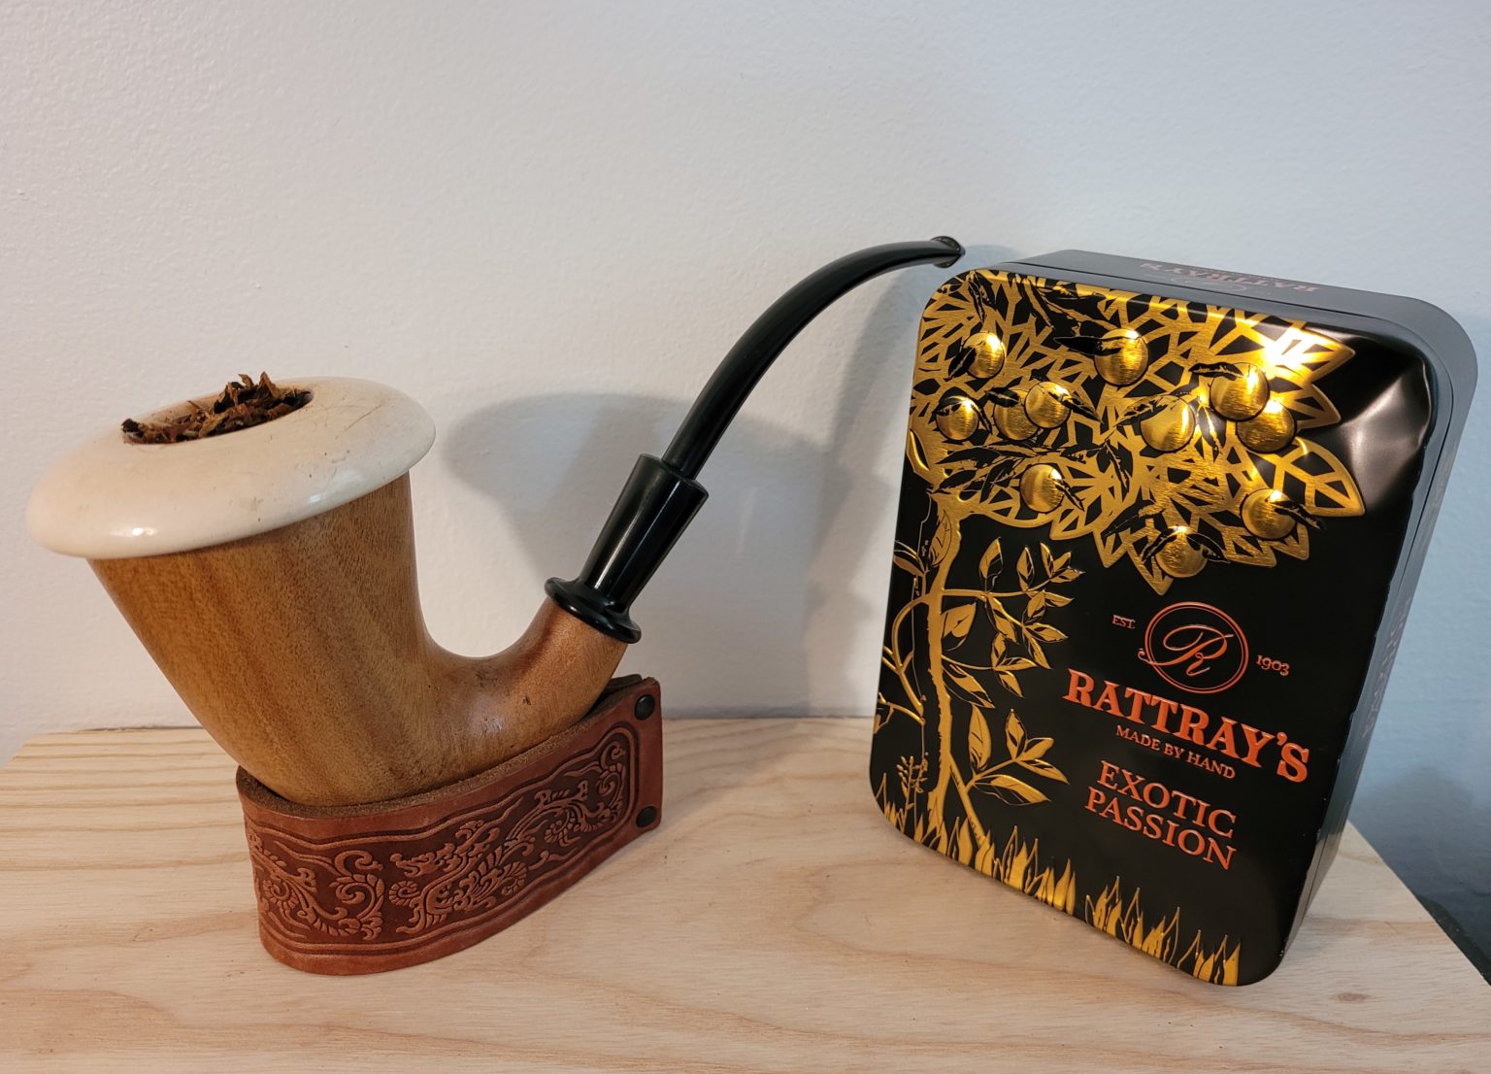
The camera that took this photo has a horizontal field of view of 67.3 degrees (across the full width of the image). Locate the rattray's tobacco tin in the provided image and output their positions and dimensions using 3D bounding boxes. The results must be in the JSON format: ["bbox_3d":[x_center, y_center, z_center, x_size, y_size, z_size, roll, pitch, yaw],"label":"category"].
[{"bbox_3d":[0.082,0.014,0.236,0.093,0.133,0.043,20,28,35],"label":"rattray's tobacco tin"}]

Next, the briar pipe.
[{"bbox_3d":[-0.032,-0.003,0.221,0.187,0.102,0.062,-12,27,-30],"label":"briar pipe"}]

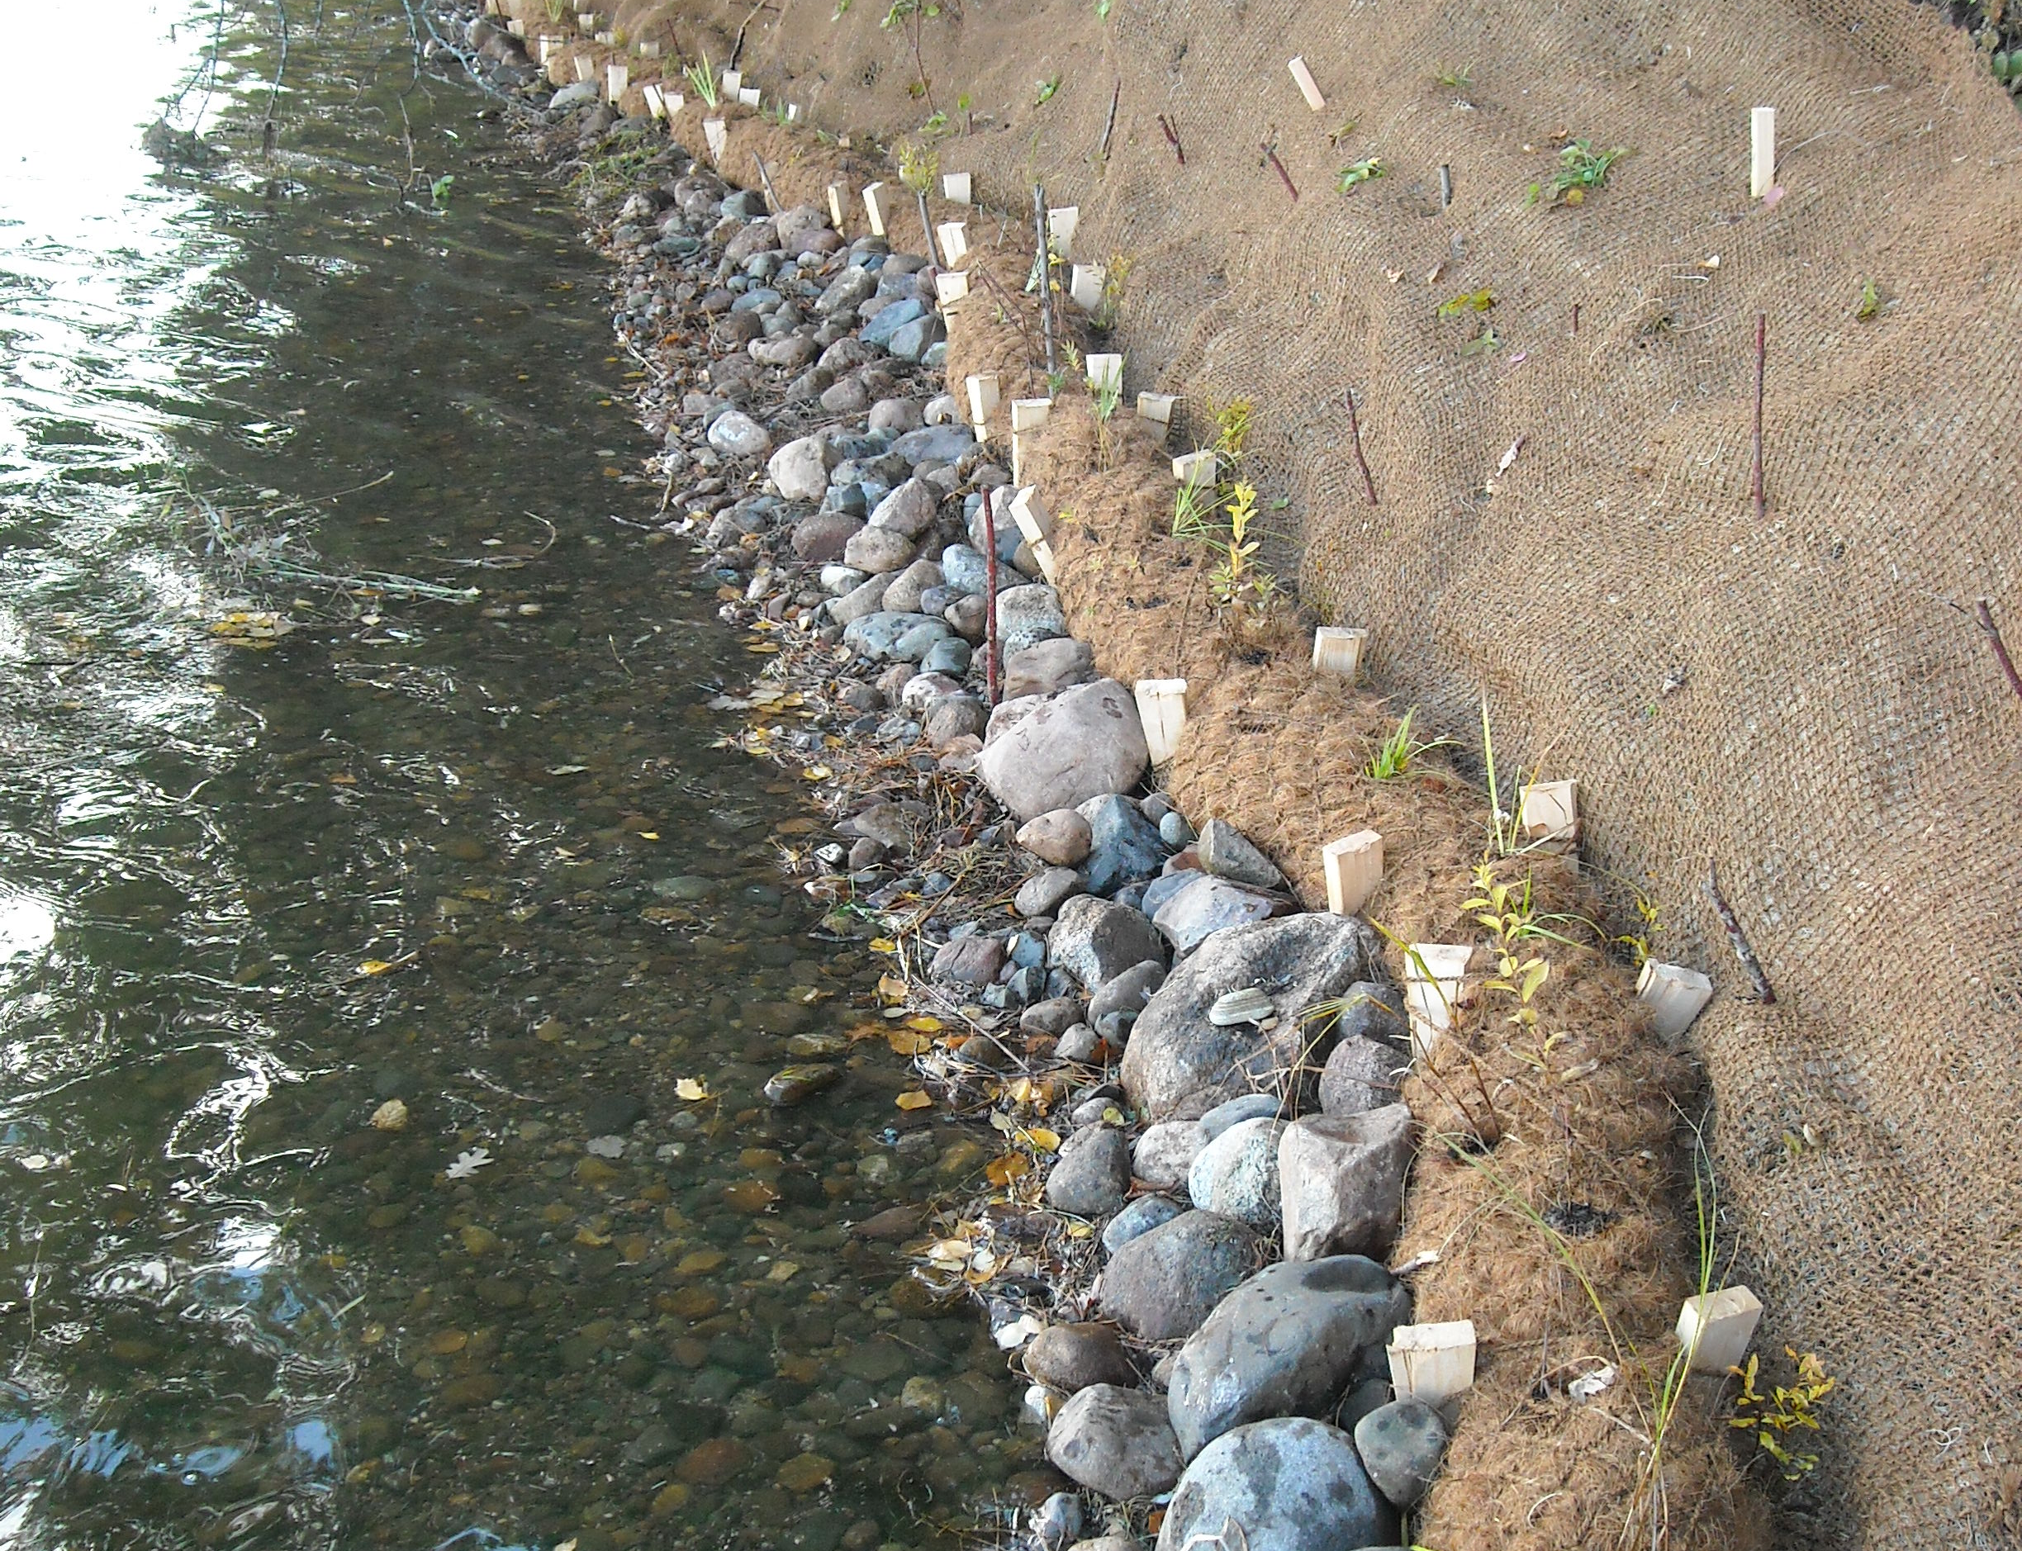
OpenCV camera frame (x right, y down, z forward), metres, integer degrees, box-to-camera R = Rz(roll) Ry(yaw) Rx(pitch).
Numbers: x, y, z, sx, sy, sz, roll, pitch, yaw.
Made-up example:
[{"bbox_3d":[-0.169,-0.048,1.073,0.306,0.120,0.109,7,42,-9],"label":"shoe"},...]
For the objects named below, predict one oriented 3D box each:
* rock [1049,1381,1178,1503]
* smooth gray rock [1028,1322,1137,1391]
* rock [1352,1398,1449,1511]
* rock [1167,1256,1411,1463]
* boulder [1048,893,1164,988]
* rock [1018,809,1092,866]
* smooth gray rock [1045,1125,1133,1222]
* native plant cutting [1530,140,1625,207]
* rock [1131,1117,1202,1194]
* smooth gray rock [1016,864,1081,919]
[{"bbox_3d":[0.121,0.767,3.132,0.135,0.110,0.165,-19,28,-41],"label":"rock"},{"bbox_3d":[0.089,0.735,3.428,0.149,0.087,0.106,4,21,9],"label":"smooth gray rock"},{"bbox_3d":[0.413,0.718,2.894,0.100,0.095,0.135,-2,21,-5],"label":"rock"},{"bbox_3d":[0.316,0.668,3.140,0.200,0.185,0.345,18,27,39],"label":"rock"},{"bbox_3d":[0.156,0.274,4.409,0.190,0.157,0.172,7,22,19],"label":"boulder"},{"bbox_3d":[0.080,0.109,4.855,0.130,0.095,0.115,-4,21,-9],"label":"rock"},{"bbox_3d":[0.104,0.524,3.601,0.120,0.120,0.130,0,21,0],"label":"smooth gray rock"},{"bbox_3d":[1.349,-1.434,6.500,0.210,0.140,0.200,0,21,0],"label":"native plant cutting"},{"bbox_3d":[0.212,0.506,3.592,0.110,0.100,0.115,0,21,0],"label":"rock"},{"bbox_3d":[0.065,0.199,4.673,0.090,0.075,0.135,16,26,37],"label":"smooth gray rock"}]

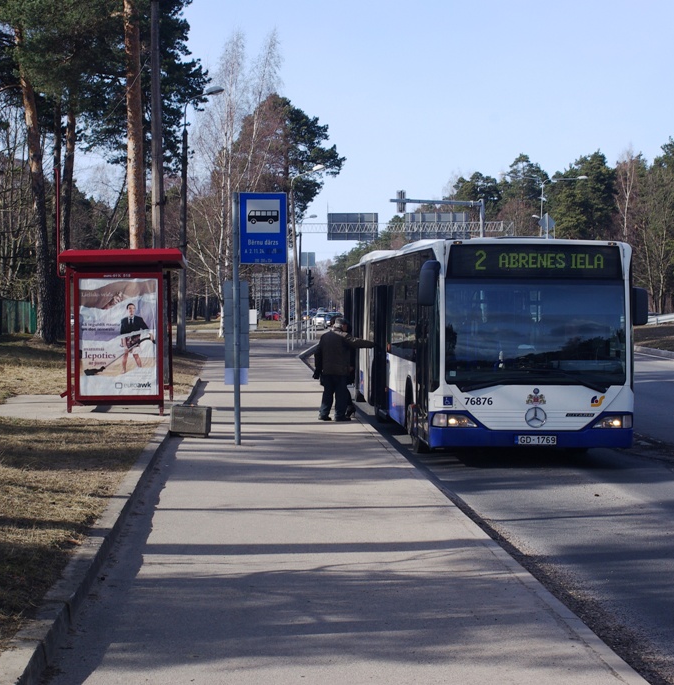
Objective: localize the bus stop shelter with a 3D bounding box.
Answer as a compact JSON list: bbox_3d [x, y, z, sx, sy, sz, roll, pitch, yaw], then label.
[{"bbox_3d":[-3.286,-0.176,26.194,1.840,2.480,4.050,-1,1,-4],"label":"bus stop shelter"}]

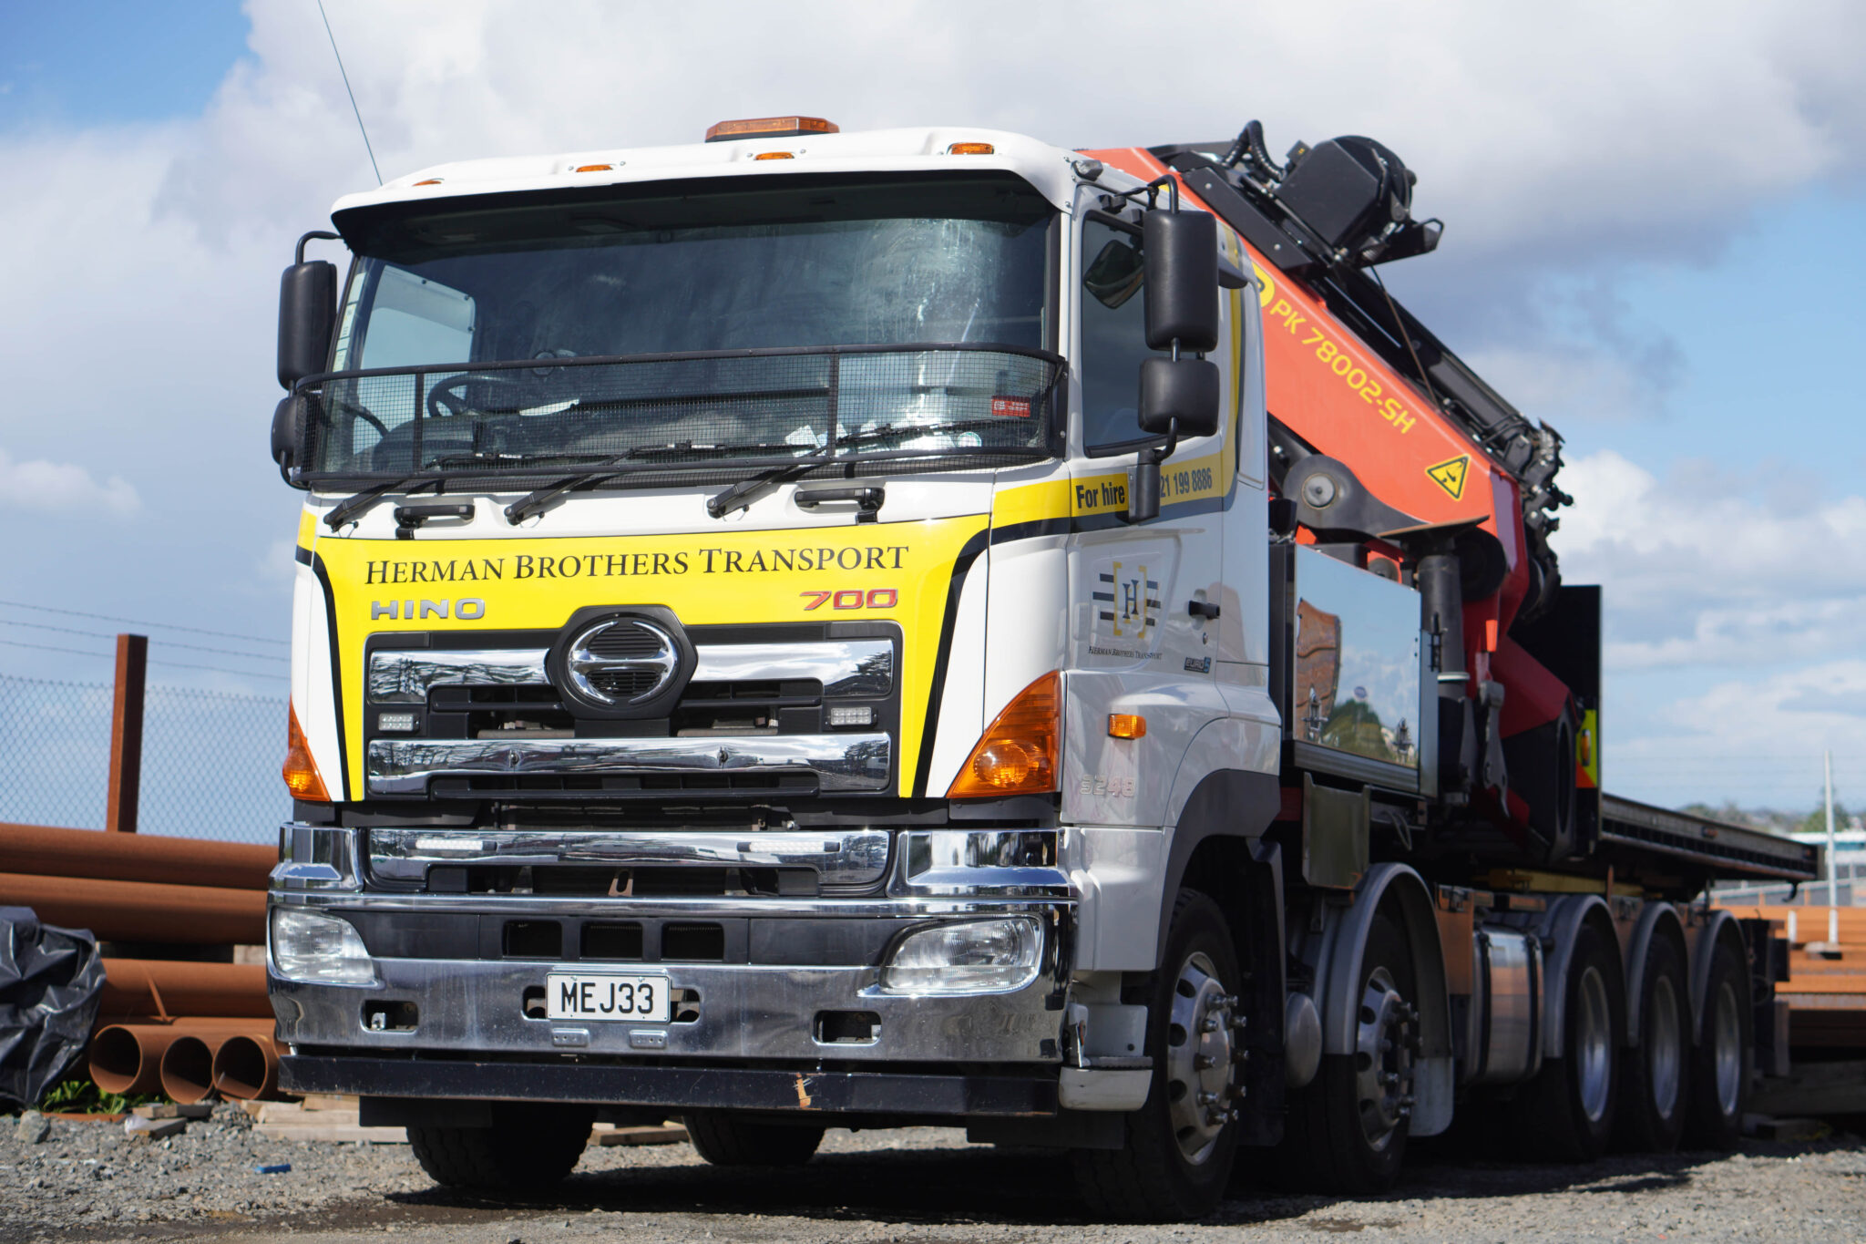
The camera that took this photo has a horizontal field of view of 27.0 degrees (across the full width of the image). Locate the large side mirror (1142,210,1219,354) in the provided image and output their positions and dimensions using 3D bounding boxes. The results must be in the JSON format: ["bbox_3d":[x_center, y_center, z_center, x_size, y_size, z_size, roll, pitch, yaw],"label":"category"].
[{"bbox_3d":[0.678,-0.929,10.599,0.204,0.377,0.112,1,-6,-3],"label":"large side mirror"}]

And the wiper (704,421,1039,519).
[{"bbox_3d":[-0.165,-0.406,10.399,0.879,0.256,0.194,-1,-6,22],"label":"wiper"}]

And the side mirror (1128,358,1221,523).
[{"bbox_3d":[0.658,-0.497,10.595,0.240,0.433,0.173,1,-6,0],"label":"side mirror"}]

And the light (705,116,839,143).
[{"bbox_3d":[-0.464,-1.461,11.514,0.383,0.061,0.204,-1,-6,22],"label":"light"}]

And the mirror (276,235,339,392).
[{"bbox_3d":[-1.876,-0.914,11.686,0.204,0.439,0.133,-4,-8,42],"label":"mirror"}]

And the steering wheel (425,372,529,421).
[{"bbox_3d":[-1.264,-0.595,11.399,0.464,0.082,0.464,-1,-33,22],"label":"steering wheel"}]

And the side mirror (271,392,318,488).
[{"bbox_3d":[-1.916,-0.547,11.664,0.184,0.275,0.133,-4,-8,42],"label":"side mirror"}]

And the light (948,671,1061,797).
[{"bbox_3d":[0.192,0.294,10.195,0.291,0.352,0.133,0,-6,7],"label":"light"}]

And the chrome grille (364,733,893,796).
[{"bbox_3d":[-0.837,0.384,10.505,1.576,0.151,0.092,-1,-6,22],"label":"chrome grille"}]

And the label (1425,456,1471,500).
[{"bbox_3d":[1.982,-0.574,14.768,0.169,0.151,0.005,44,11,20],"label":"label"}]

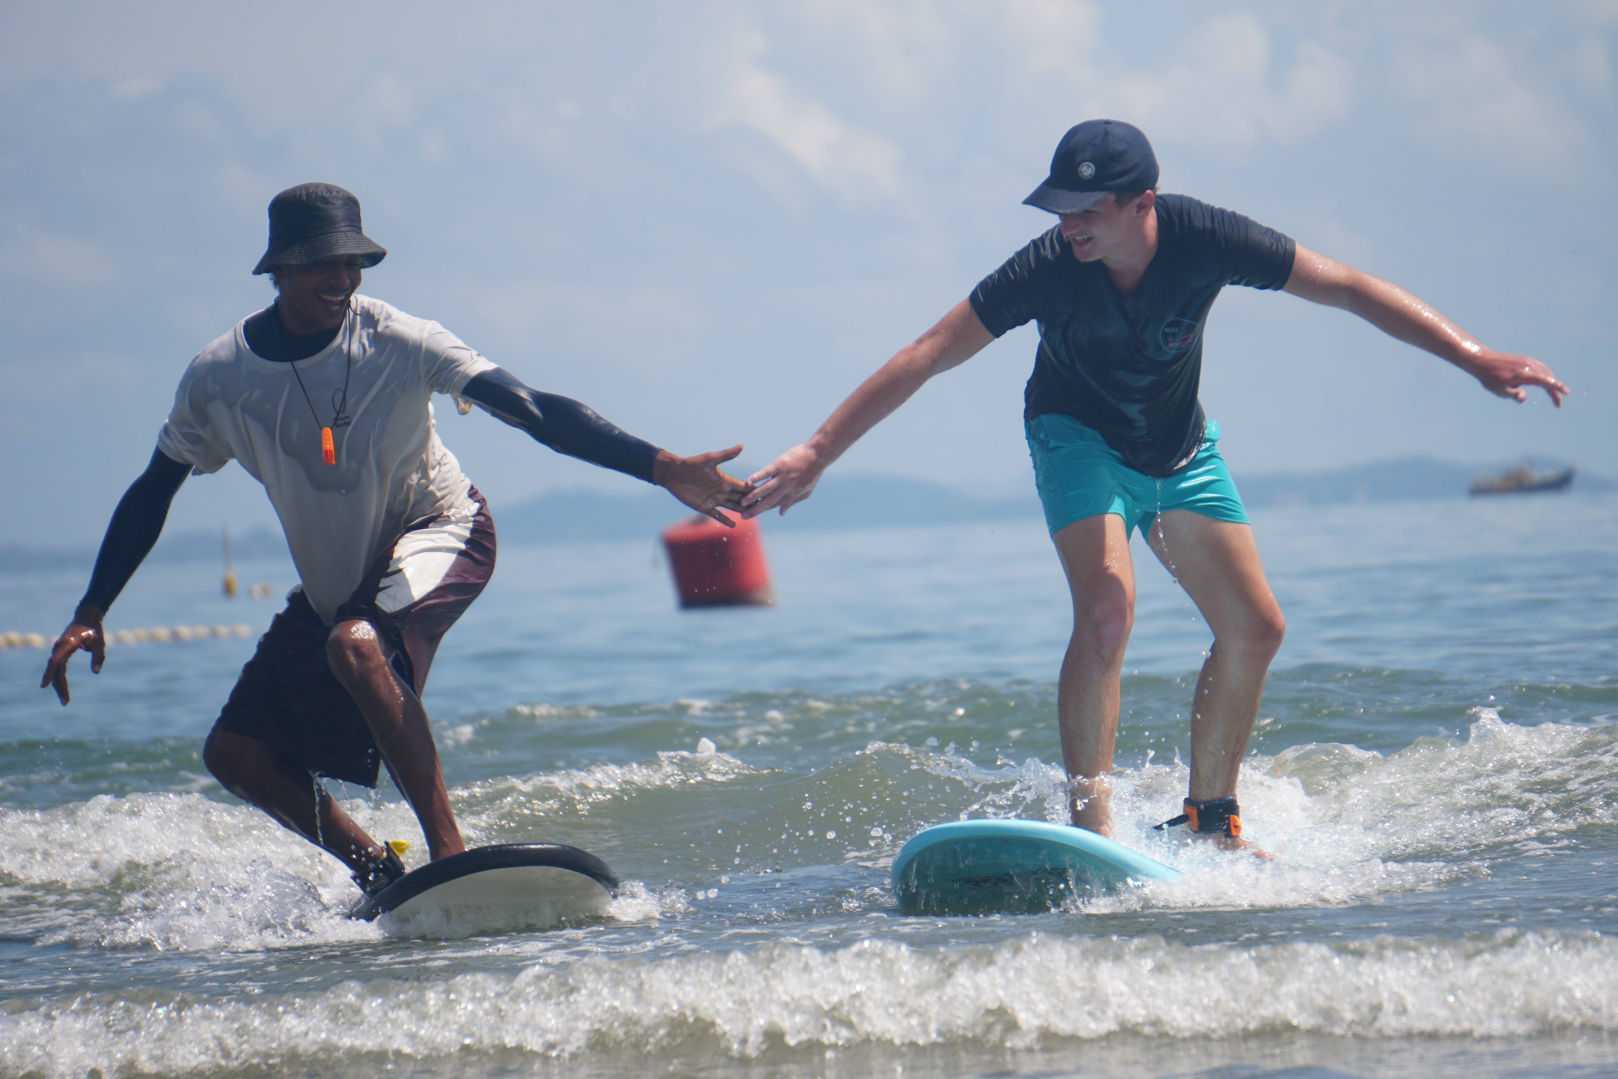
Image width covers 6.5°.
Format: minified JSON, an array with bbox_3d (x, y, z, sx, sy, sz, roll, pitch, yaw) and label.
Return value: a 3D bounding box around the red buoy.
[{"bbox_3d":[-0.831,0.277,132.000,0.900,0.900,0.900,-13,13,0],"label":"red buoy"}]

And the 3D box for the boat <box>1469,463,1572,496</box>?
[{"bbox_3d":[90.570,-7.557,1800.000,13.200,3.900,3.600,-3,0,0],"label":"boat"}]

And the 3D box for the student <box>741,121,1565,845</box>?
[{"bbox_3d":[0.642,-0.089,26.000,1.480,1.350,0.650,-3,0,-9],"label":"student"}]

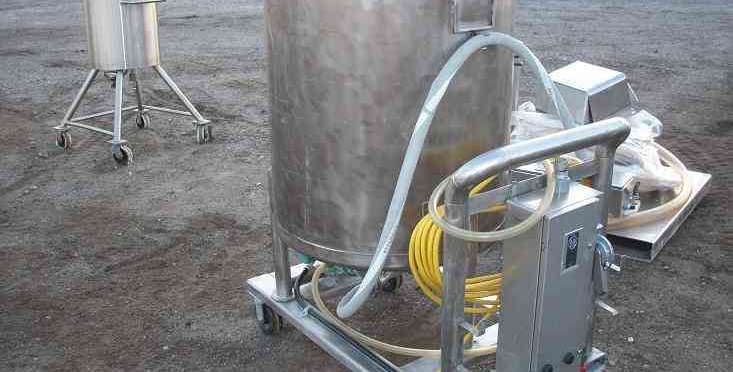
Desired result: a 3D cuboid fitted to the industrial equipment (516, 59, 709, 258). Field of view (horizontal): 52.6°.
[{"bbox_3d":[1.438,-0.268,4.464,1.000,0.820,1.350,12,23,33],"label":"industrial equipment"}]

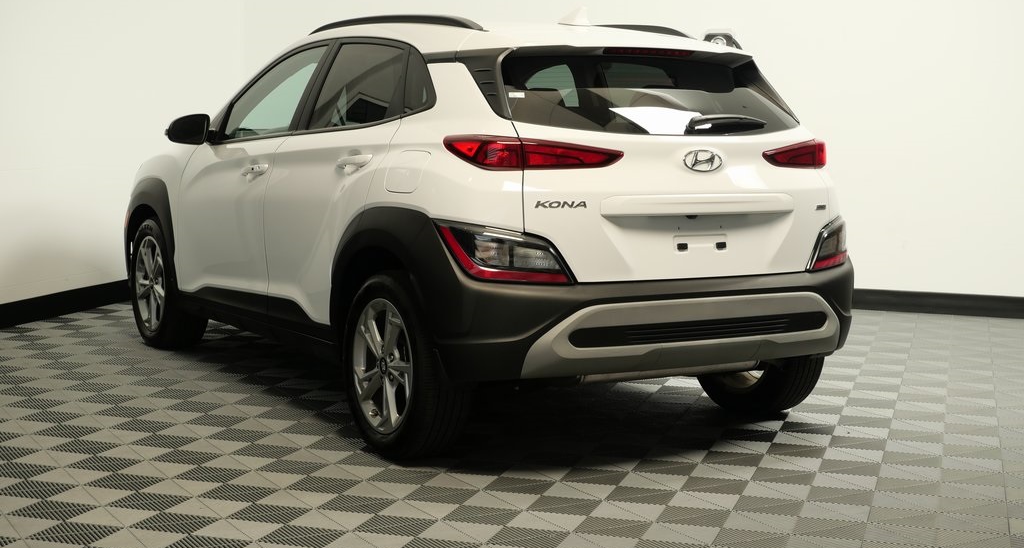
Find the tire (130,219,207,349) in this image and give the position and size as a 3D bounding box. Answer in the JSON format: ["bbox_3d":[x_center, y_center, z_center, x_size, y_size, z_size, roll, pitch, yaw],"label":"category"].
[{"bbox_3d":[-1.737,0.045,6.893,0.215,0.668,0.668,-3,7,-32],"label":"tire"}]

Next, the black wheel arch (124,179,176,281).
[{"bbox_3d":[-1.770,-0.223,6.792,0.140,0.530,0.930,-3,7,-32],"label":"black wheel arch"}]

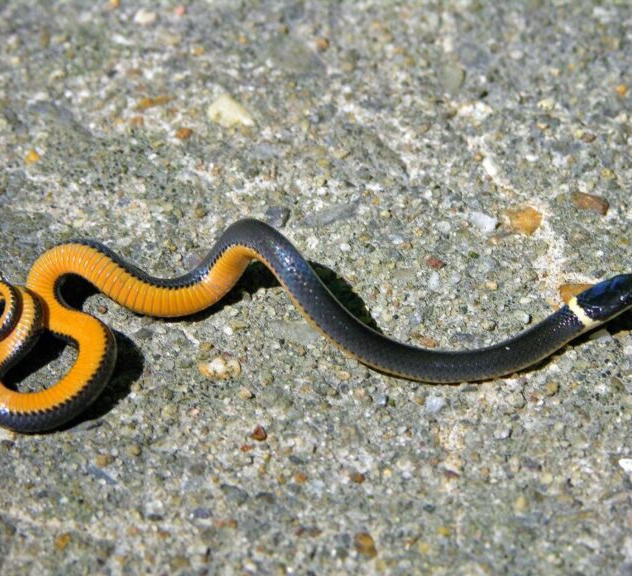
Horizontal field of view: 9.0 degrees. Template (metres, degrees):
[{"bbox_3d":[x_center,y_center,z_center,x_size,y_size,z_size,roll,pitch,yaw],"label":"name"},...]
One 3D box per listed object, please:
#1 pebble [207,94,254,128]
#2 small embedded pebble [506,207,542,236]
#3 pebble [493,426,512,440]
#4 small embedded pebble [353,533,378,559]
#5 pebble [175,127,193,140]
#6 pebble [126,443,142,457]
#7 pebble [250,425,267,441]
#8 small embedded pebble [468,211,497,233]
[{"bbox_3d":[-0.018,-0.037,0.831,0.009,0.004,0.007,0,50,0],"label":"pebble"},{"bbox_3d":[0.042,-0.014,0.812,0.007,0.003,0.006,0,50,0],"label":"small embedded pebble"},{"bbox_3d":[0.036,0.028,0.776,0.004,0.002,0.003,0,50,0],"label":"pebble"},{"bbox_3d":[0.010,0.049,0.759,0.004,0.002,0.005,0,50,0],"label":"small embedded pebble"},{"bbox_3d":[-0.027,-0.032,0.827,0.004,0.002,0.003,0,50,0],"label":"pebble"},{"bbox_3d":[-0.035,0.031,0.774,0.003,0.001,0.003,0,50,0],"label":"pebble"},{"bbox_3d":[-0.011,0.028,0.776,0.003,0.001,0.003,0,50,0],"label":"pebble"},{"bbox_3d":[0.034,-0.013,0.811,0.006,0.003,0.005,0,50,0],"label":"small embedded pebble"}]

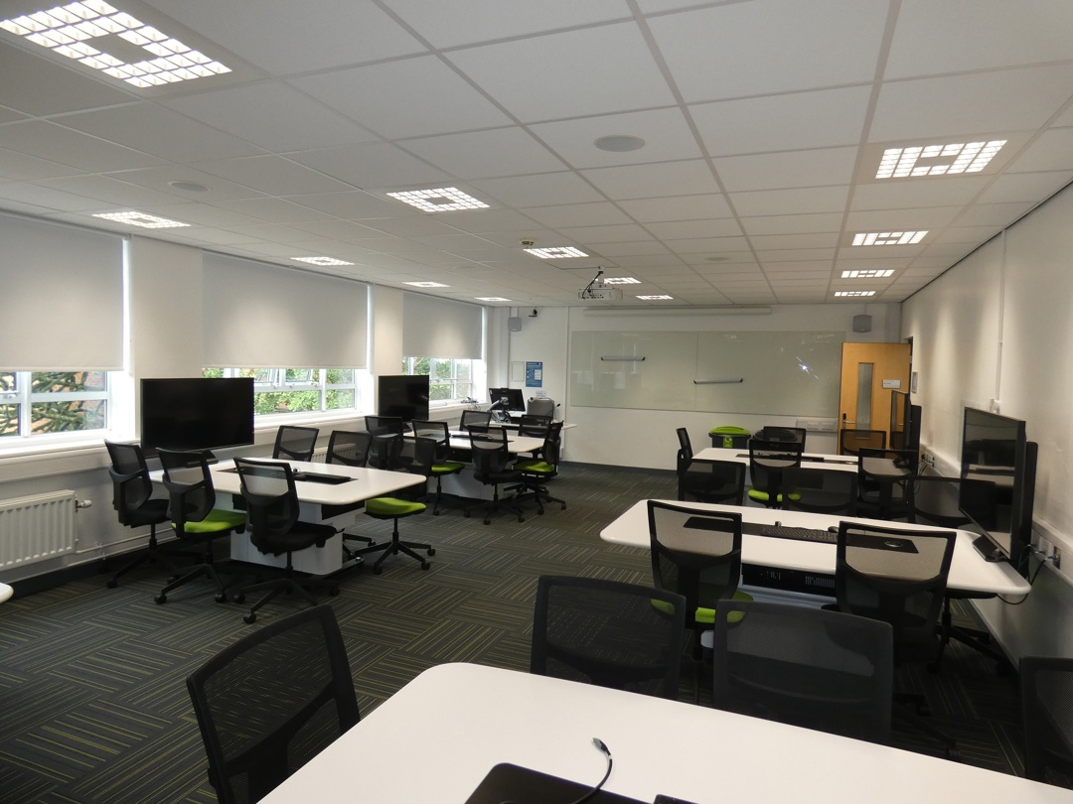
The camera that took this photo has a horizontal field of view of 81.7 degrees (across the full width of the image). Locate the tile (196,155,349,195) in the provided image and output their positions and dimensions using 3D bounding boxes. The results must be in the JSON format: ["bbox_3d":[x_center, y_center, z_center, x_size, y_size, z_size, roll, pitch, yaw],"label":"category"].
[{"bbox_3d":[-1.316,-1.149,3.151,0.600,0.025,0.600,4,5,23],"label":"tile"}]

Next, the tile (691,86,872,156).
[{"bbox_3d":[0.899,-1.027,2.265,0.600,0.025,0.600,4,5,23],"label":"tile"}]

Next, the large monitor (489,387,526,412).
[{"bbox_3d":[-0.443,-0.027,9.500,0.555,0.345,0.060,1,22,27],"label":"large monitor"}]

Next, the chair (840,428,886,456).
[{"bbox_3d":[3.742,0.875,7.117,0.620,1.050,0.630,3,4,22],"label":"chair"}]

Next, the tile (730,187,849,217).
[{"bbox_3d":[1.362,-1.083,3.345,0.595,0.022,0.595,3,4,23],"label":"tile"}]

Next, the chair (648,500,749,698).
[{"bbox_3d":[0.899,1.055,3.396,0.620,1.050,0.630,3,4,22],"label":"chair"}]

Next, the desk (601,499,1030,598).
[{"bbox_3d":[1.578,1.196,3.859,2.140,0.740,1.160,3,4,22],"label":"desk"}]

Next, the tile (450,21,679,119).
[{"bbox_3d":[0.104,-1.017,1.927,0.595,0.022,0.595,3,4,23],"label":"tile"}]

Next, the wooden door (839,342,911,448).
[{"bbox_3d":[4.046,0.342,7.470,0.800,2.060,0.055,2,4,7],"label":"wooden door"}]

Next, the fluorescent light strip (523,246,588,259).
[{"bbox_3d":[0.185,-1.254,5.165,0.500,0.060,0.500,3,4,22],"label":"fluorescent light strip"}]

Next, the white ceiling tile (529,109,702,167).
[{"bbox_3d":[0.341,-1.057,2.513,0.600,0.020,0.600,4,5,24],"label":"white ceiling tile"}]

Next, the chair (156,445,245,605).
[{"bbox_3d":[-2.322,0.833,4.384,0.630,1.000,0.630,3,4,26],"label":"chair"}]

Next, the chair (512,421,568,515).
[{"bbox_3d":[0.023,0.757,7.344,0.640,1.020,0.620,3,4,21],"label":"chair"}]

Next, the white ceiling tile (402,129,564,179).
[{"bbox_3d":[-0.217,-1.086,2.706,0.600,0.025,0.600,4,5,23],"label":"white ceiling tile"}]

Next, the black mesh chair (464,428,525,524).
[{"bbox_3d":[-0.439,0.776,6.871,0.620,1.020,0.640,3,4,19],"label":"black mesh chair"}]

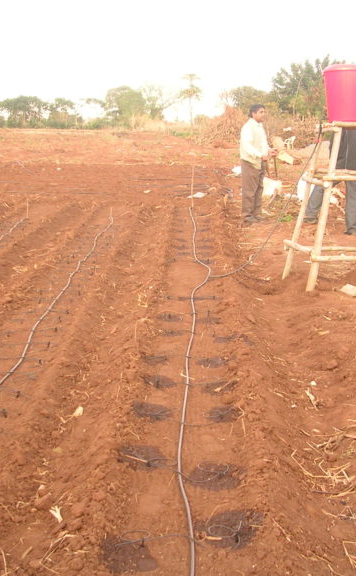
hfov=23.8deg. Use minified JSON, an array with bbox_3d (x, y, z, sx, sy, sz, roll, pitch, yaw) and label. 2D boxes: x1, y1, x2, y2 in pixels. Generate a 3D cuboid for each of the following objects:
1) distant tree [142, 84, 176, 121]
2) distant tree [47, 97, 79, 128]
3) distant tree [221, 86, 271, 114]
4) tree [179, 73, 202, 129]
[{"bbox_3d":[-1.608,-15.909,73.293,2.956,3.564,2.956,0,12,0],"label":"distant tree"},{"bbox_3d":[-10.062,-15.201,73.446,2.788,2.613,2.788,0,12,0],"label":"distant tree"},{"bbox_3d":[5.399,-14.424,66.453,3.783,2.916,3.783,0,12,0],"label":"distant tree"},{"bbox_3d":[0.960,-14.240,64.450,1.830,4.030,1.650,0,12,0],"label":"tree"}]

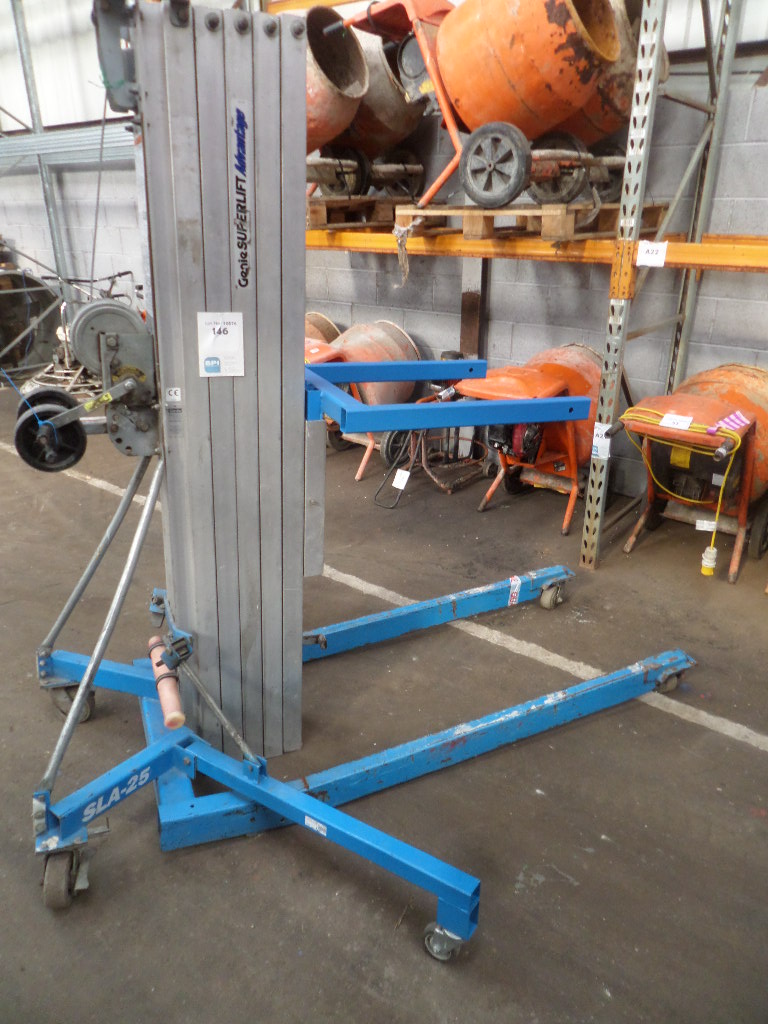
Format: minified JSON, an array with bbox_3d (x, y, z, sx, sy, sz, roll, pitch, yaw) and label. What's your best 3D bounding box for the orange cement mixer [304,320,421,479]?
[{"bbox_3d":[-0.190,-0.712,4.468,0.950,0.870,0.620,-21,31,-39],"label":"orange cement mixer"}]

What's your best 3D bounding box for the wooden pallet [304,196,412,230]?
[{"bbox_3d":[-0.516,-1.818,4.333,1.150,0.150,1.000,17,29,34],"label":"wooden pallet"}]

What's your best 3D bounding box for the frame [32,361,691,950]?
[{"bbox_3d":[0.035,0.177,2.080,2.130,1.150,1.550,-11,26,-23],"label":"frame"}]

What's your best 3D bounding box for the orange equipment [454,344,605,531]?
[{"bbox_3d":[0.853,-0.407,3.750,0.620,0.870,0.950,17,29,35],"label":"orange equipment"}]

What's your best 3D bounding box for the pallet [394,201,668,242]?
[{"bbox_3d":[0.727,-1.427,3.439,0.820,0.140,1.130,17,29,34],"label":"pallet"}]

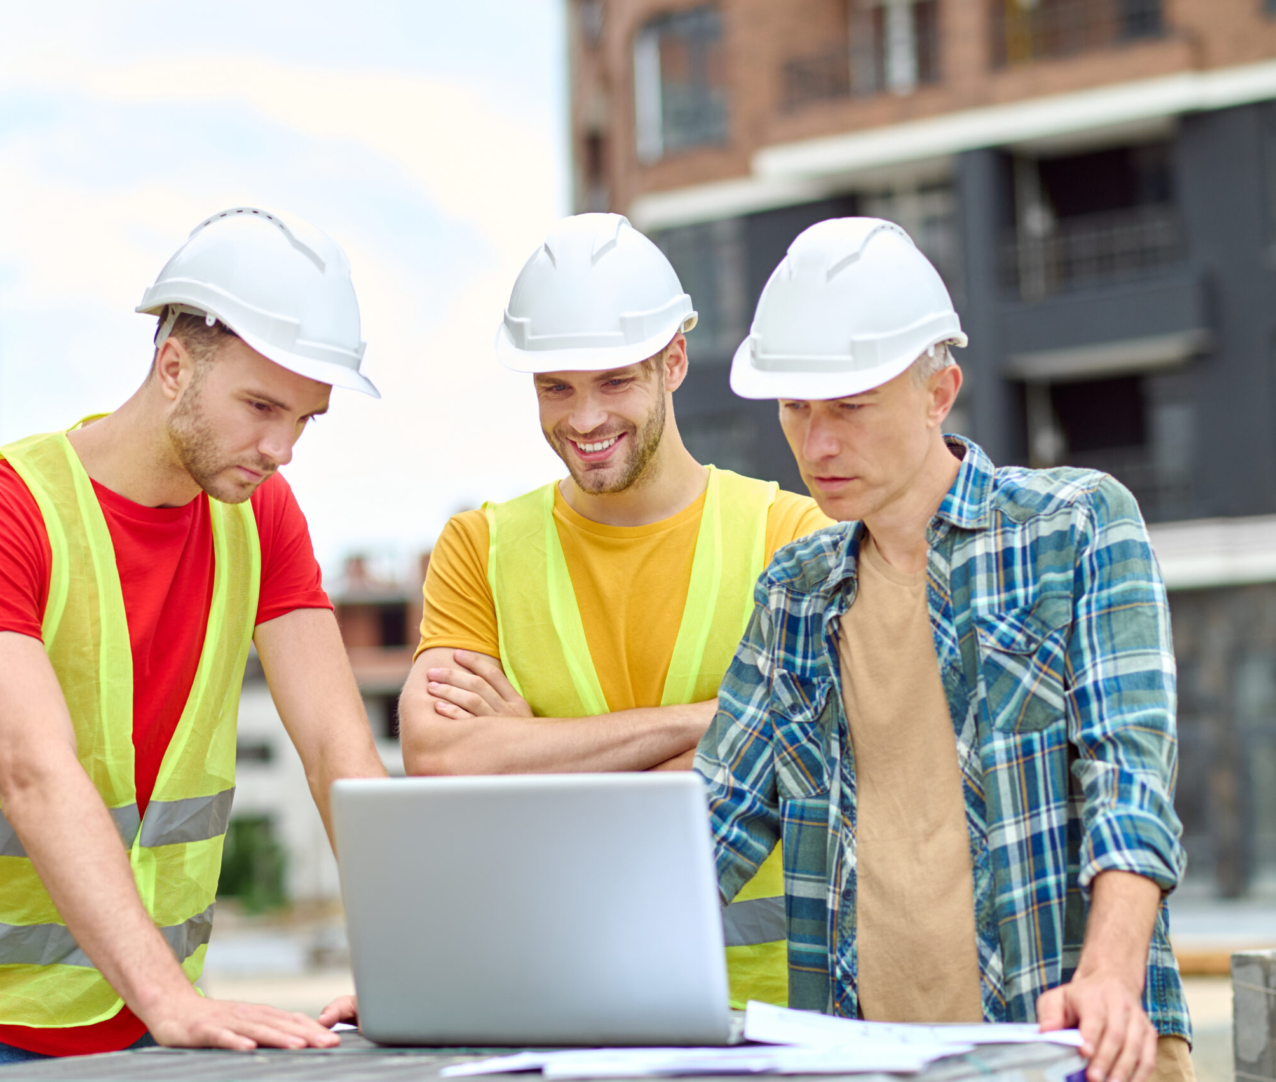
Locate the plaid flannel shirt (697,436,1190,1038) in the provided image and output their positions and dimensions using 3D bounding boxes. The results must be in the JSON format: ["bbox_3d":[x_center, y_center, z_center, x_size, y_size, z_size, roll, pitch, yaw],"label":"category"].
[{"bbox_3d":[0.316,0.203,3.970,0.480,0.640,0.340,-4,-5,22],"label":"plaid flannel shirt"}]

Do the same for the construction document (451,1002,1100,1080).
[{"bbox_3d":[0.122,0.457,3.500,0.570,0.045,0.420,-2,-4,6],"label":"construction document"}]

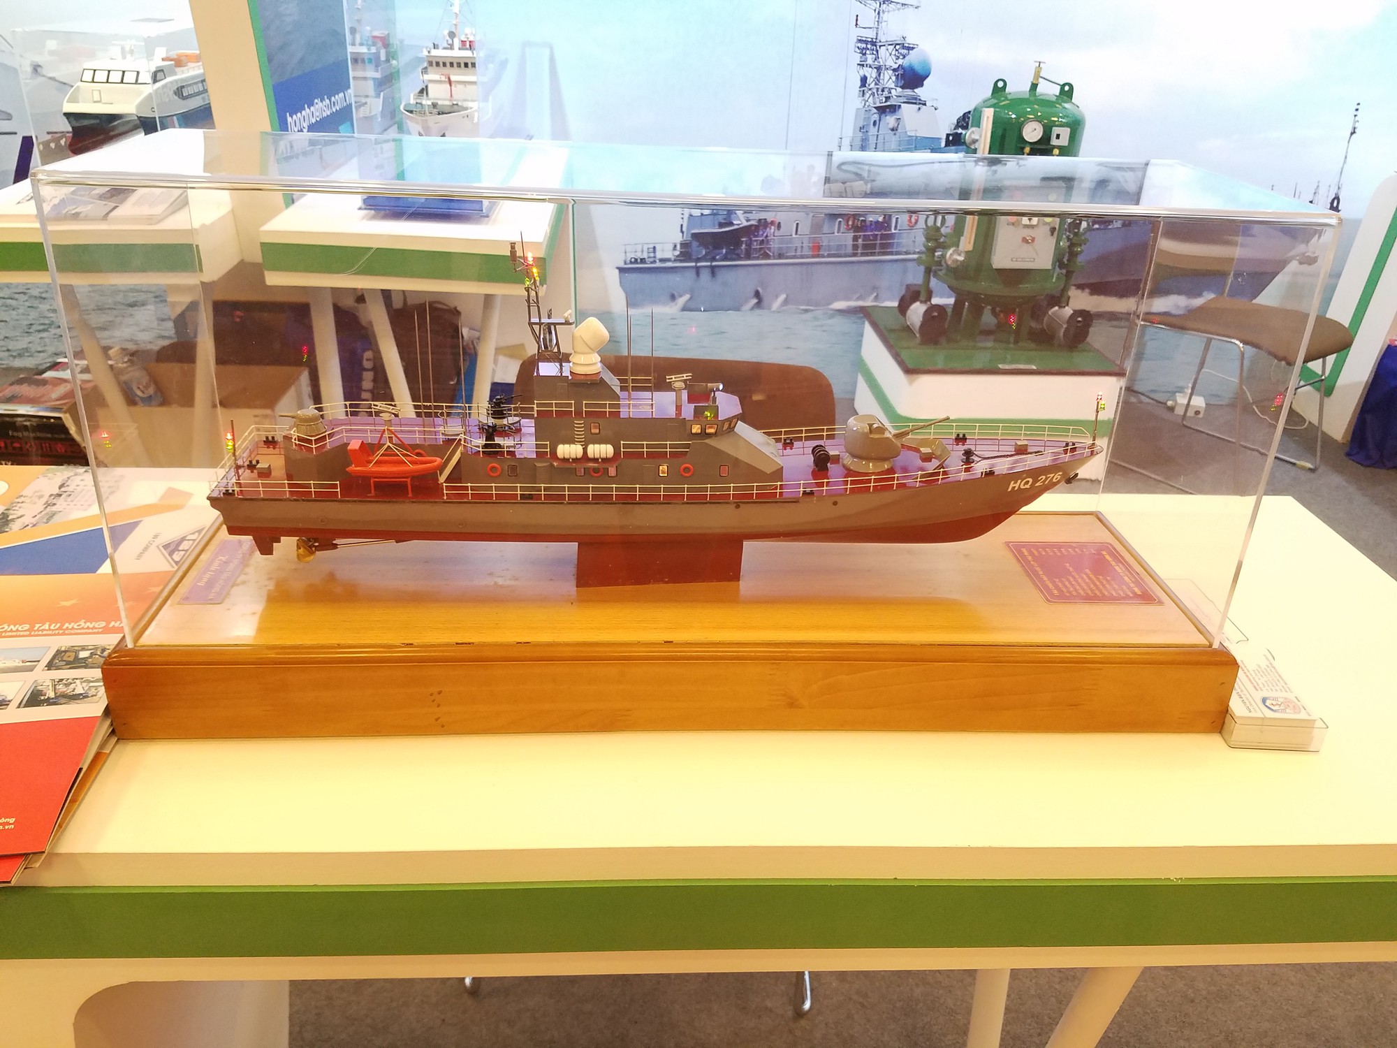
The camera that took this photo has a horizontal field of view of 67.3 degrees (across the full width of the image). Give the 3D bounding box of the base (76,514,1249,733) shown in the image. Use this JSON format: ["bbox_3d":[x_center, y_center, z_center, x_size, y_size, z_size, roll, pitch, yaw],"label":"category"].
[{"bbox_3d":[-0.010,0.062,0.789,0.735,0.063,0.229,1,26,-5],"label":"base"}]

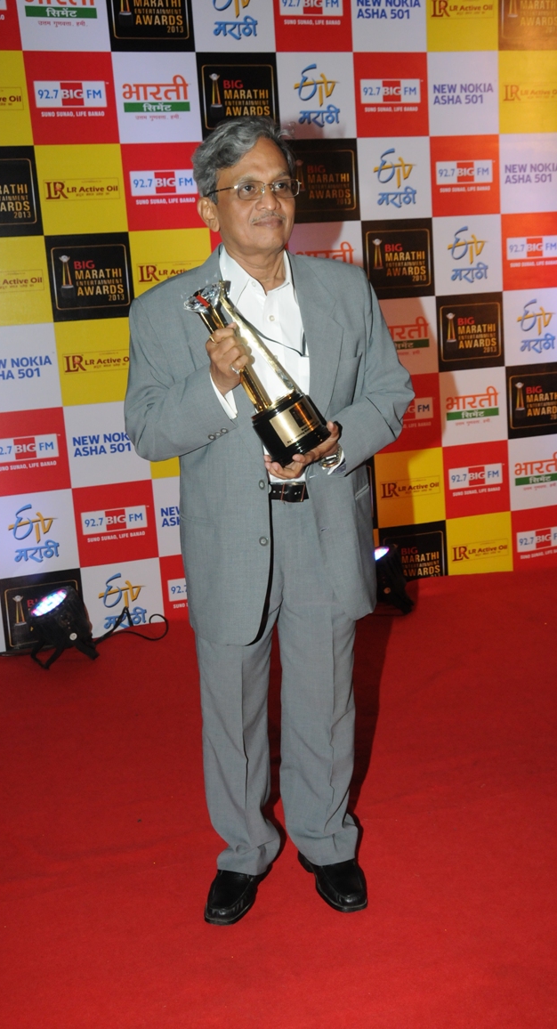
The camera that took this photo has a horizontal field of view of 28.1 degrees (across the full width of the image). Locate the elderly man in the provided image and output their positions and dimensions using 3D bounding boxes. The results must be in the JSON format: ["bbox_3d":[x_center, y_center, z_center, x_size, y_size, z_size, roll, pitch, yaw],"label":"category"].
[{"bbox_3d":[-0.010,0.026,2.332,0.600,1.645,0.390,-6,11,-11],"label":"elderly man"}]

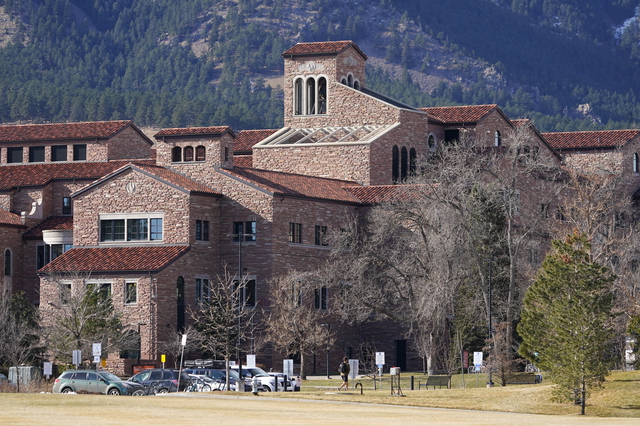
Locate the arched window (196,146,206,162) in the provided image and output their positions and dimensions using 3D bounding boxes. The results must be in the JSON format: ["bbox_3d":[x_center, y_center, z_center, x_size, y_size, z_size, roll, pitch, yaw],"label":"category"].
[{"bbox_3d":[-8.563,-4.249,270.000,0.800,1.180,0.250,-2,-4,27],"label":"arched window"}]

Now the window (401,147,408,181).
[{"bbox_3d":[6.423,-3.602,284.300,0.250,2.900,1.050,-2,-4,28],"label":"window"}]

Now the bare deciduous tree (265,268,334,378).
[{"bbox_3d":[-1.412,7.528,252.000,4.600,7.350,4.600,0,-3,0],"label":"bare deciduous tree"}]

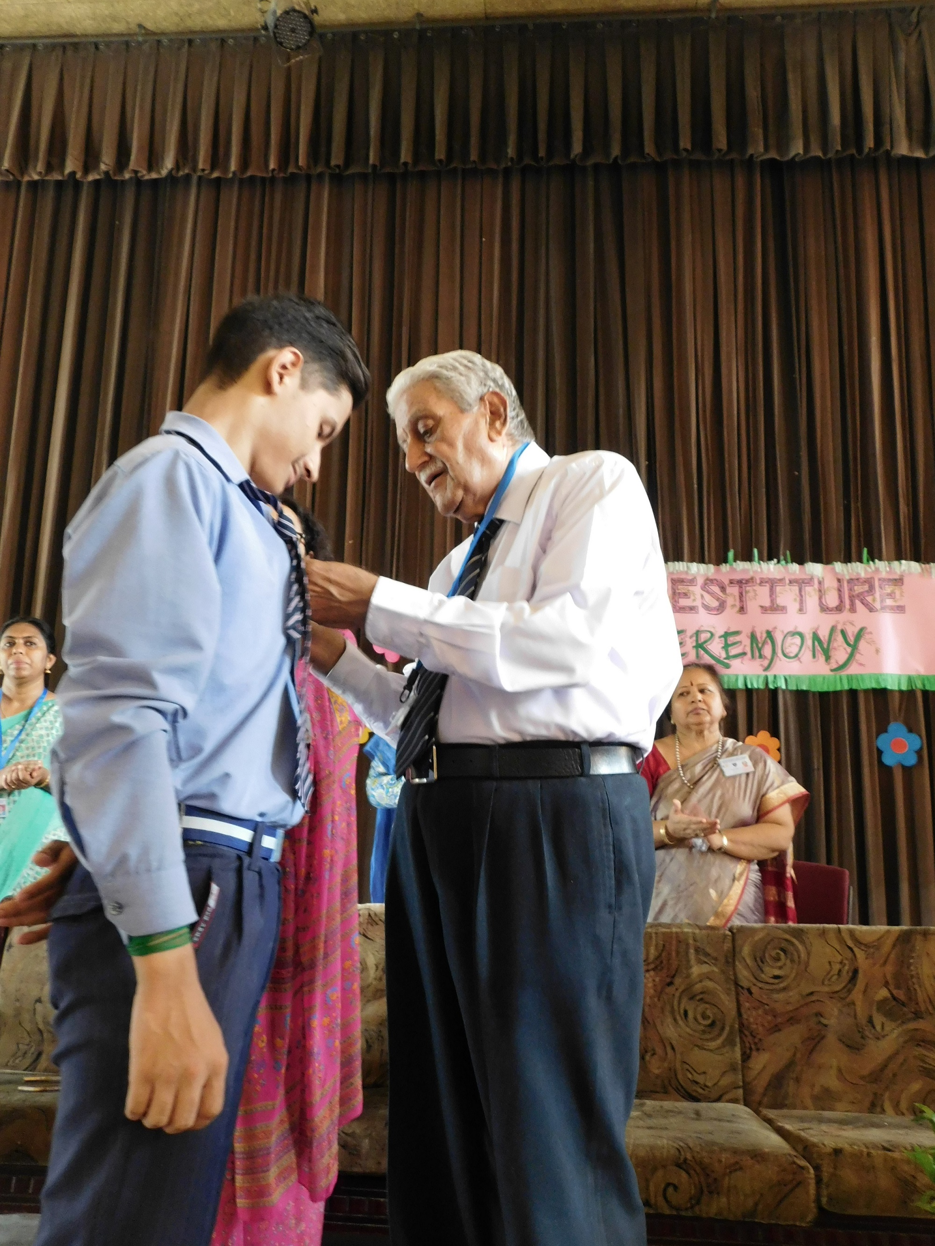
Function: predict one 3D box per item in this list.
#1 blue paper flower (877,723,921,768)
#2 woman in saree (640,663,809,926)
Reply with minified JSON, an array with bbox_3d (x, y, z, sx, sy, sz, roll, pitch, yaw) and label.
[{"bbox_3d":[1.813,0.513,4.232,0.180,0.185,0.020,0,-10,4],"label":"blue paper flower"},{"bbox_3d":[0.825,0.885,3.278,0.520,1.500,0.360,-4,-11,27],"label":"woman in saree"}]

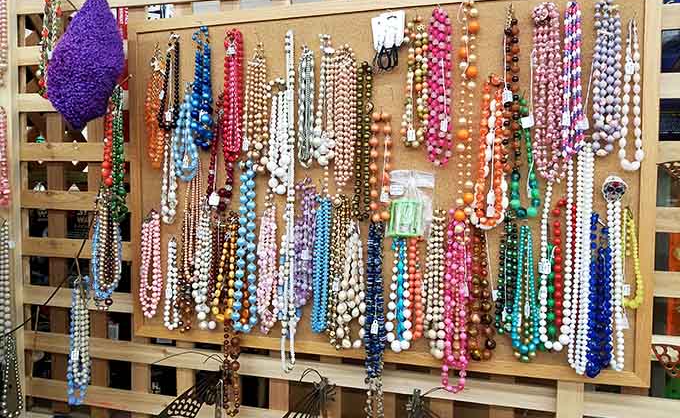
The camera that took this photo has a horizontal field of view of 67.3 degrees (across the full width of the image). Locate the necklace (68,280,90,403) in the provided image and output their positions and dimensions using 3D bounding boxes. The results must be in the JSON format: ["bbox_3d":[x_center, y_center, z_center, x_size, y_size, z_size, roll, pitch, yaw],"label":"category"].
[{"bbox_3d":[-0.526,0.266,1.031,0.047,0.263,0.025,1,3,16],"label":"necklace"}]

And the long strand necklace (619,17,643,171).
[{"bbox_3d":[0.429,-0.170,0.754,0.029,0.225,0.014,1,3,16],"label":"long strand necklace"}]

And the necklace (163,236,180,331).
[{"bbox_3d":[-0.325,0.144,0.986,0.034,0.183,0.015,1,3,16],"label":"necklace"}]

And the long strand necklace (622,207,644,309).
[{"bbox_3d":[0.431,0.072,0.754,0.027,0.151,0.013,1,3,16],"label":"long strand necklace"}]

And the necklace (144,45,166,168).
[{"bbox_3d":[-0.351,-0.195,0.972,0.040,0.236,0.025,1,3,16],"label":"necklace"}]

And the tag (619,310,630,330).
[{"bbox_3d":[0.419,0.164,0.754,0.017,0.029,0.003,1,3,16],"label":"tag"}]

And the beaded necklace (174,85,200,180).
[{"bbox_3d":[-0.281,-0.139,0.939,0.046,0.179,0.025,1,3,16],"label":"beaded necklace"}]

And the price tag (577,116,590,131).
[{"bbox_3d":[0.360,-0.127,0.757,0.018,0.021,0.002,1,3,16],"label":"price tag"}]

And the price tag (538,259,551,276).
[{"bbox_3d":[0.312,0.088,0.776,0.018,0.025,0.003,1,3,16],"label":"price tag"}]

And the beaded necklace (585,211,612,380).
[{"bbox_3d":[0.394,0.132,0.775,0.034,0.255,0.024,1,3,16],"label":"beaded necklace"}]

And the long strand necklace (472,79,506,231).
[{"bbox_3d":[0.232,-0.089,0.798,0.047,0.240,0.020,1,3,16],"label":"long strand necklace"}]

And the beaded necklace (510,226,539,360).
[{"bbox_3d":[0.288,0.132,0.793,0.034,0.215,0.020,1,3,16],"label":"beaded necklace"}]

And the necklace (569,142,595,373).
[{"bbox_3d":[0.369,0.079,0.780,0.028,0.353,0.022,1,3,16],"label":"necklace"}]

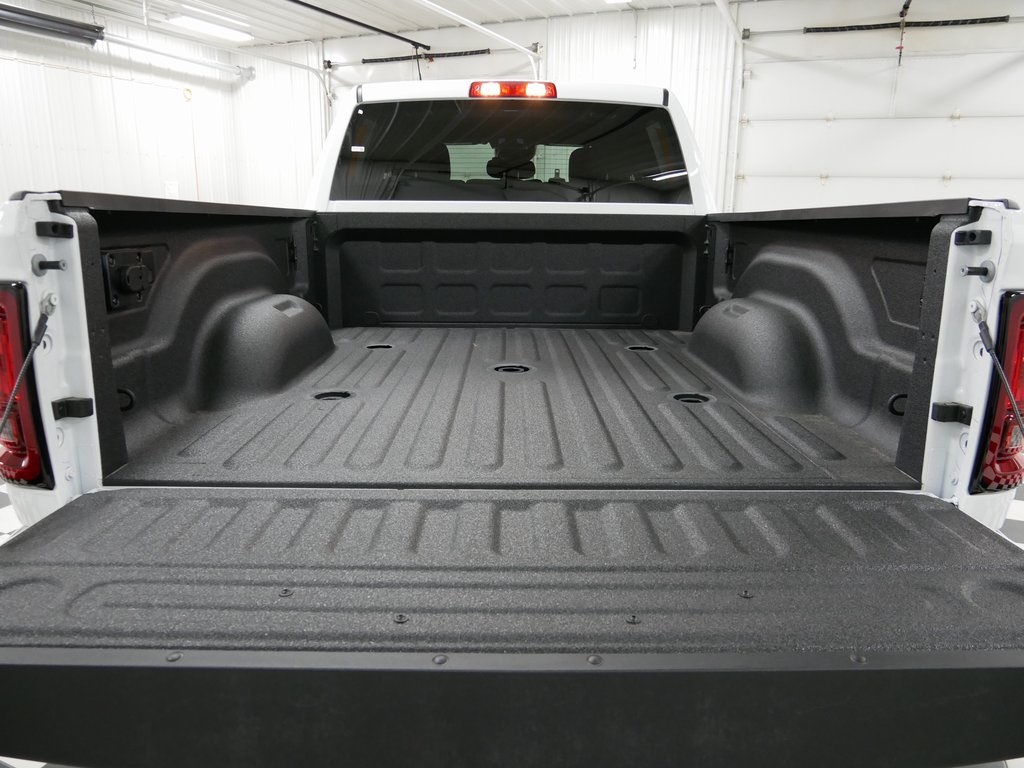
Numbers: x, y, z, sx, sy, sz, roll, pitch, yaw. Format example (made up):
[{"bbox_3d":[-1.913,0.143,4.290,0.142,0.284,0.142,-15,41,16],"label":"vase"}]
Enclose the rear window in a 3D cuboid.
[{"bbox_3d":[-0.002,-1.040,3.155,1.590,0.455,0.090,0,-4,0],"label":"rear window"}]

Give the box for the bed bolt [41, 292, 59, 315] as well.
[{"bbox_3d":[-0.772,-0.135,1.186,0.026,0.033,0.026,0,13,0],"label":"bed bolt"}]

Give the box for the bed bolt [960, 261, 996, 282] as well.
[{"bbox_3d":[0.774,-0.188,1.183,0.043,0.034,0.034,0,13,0],"label":"bed bolt"}]

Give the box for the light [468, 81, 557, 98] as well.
[{"bbox_3d":[0.002,-1.312,3.168,0.390,0.068,0.060,0,13,0],"label":"light"}]

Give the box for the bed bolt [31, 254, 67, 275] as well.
[{"bbox_3d":[-0.761,-0.196,1.172,0.043,0.034,0.034,0,13,0],"label":"bed bolt"}]

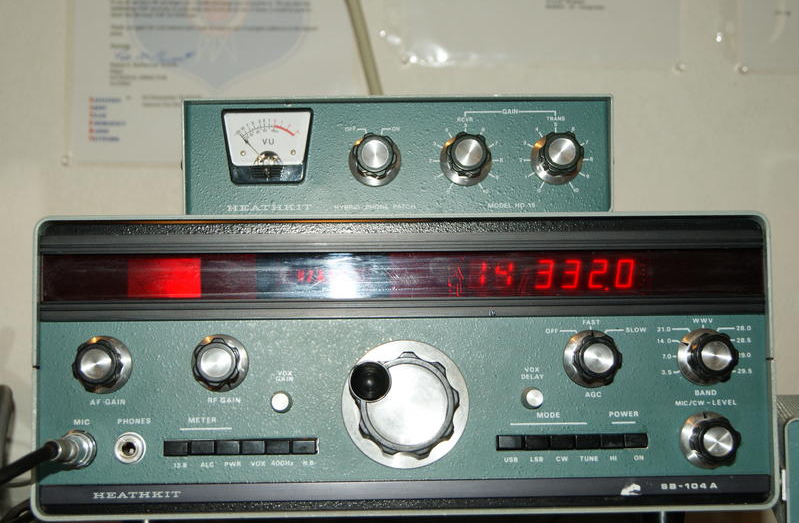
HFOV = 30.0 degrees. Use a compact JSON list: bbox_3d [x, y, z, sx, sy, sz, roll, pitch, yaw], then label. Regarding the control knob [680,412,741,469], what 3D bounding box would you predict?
[{"bbox_3d":[0.157,0.089,0.739,0.029,0.029,0.021,-1,-6,-2],"label":"control knob"}]

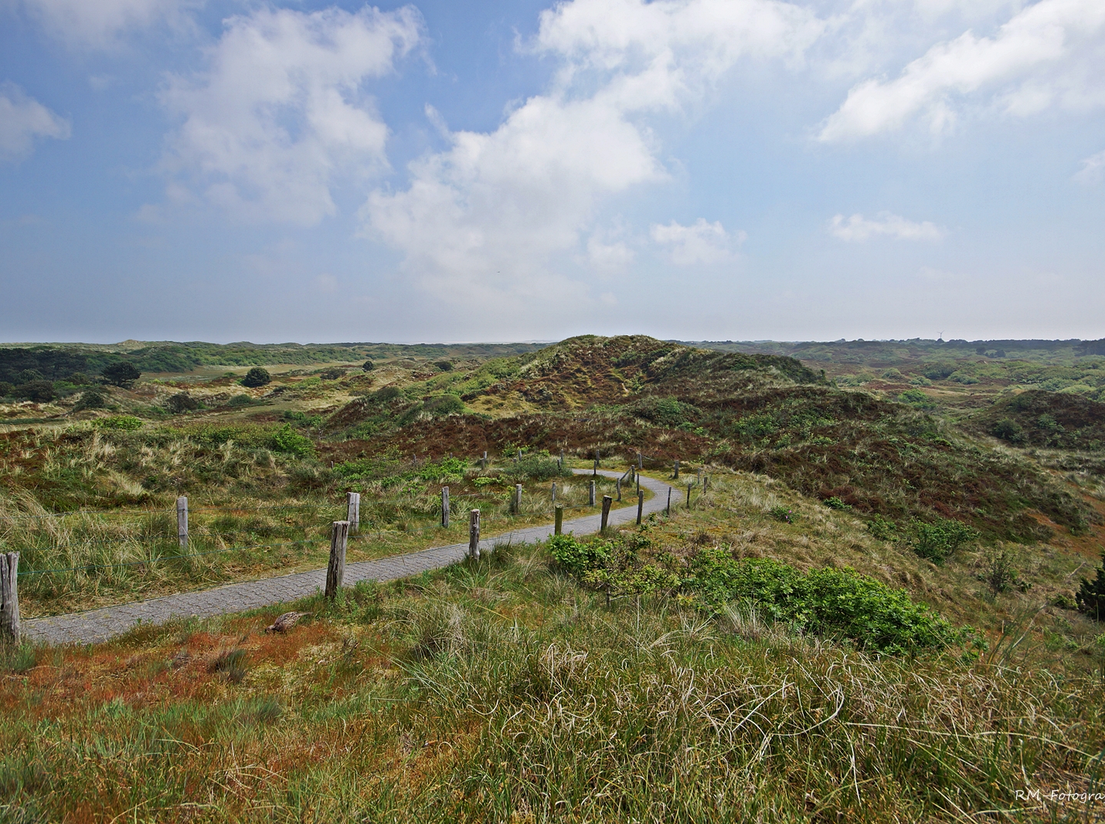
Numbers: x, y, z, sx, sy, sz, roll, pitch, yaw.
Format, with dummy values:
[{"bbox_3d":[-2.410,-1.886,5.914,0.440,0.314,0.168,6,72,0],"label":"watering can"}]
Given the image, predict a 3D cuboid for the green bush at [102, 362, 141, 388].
[{"bbox_3d":[-90.388,-7.794,108.000,6.210,5.105,5.589,-6,10,-39],"label":"green bush"}]

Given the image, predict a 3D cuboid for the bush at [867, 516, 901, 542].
[{"bbox_3d":[10.608,3.742,16.500,0.911,0.810,0.819,5,9,33],"label":"bush"}]

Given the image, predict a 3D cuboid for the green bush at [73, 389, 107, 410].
[{"bbox_3d":[-65.406,-1.847,73.000,3.567,2.920,3.210,-7,10,-42],"label":"green bush"}]

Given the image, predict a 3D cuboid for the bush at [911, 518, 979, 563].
[{"bbox_3d":[12.039,3.954,15.800,1.649,1.321,1.484,6,10,38],"label":"bush"}]

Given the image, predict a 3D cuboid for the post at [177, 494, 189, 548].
[{"bbox_3d":[-6.453,1.923,9.000,0.155,0.950,0.155,-6,10,-36],"label":"post"}]

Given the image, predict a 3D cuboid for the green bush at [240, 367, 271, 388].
[{"bbox_3d":[-62.249,-7.288,108.000,5.612,4.124,5.051,-4,9,-30],"label":"green bush"}]

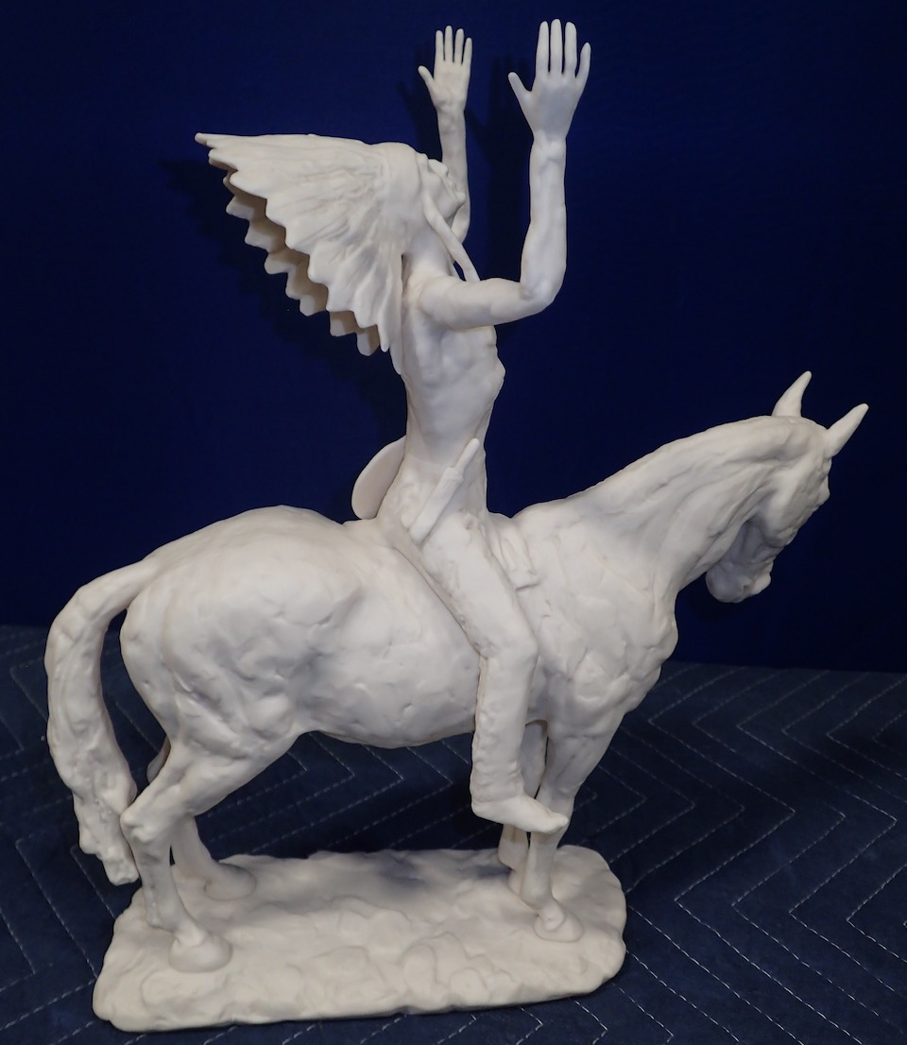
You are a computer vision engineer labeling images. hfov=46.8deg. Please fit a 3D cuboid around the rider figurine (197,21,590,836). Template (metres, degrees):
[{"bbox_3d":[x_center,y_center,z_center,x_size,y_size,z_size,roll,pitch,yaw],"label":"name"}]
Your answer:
[{"bbox_3d":[-0.020,-0.022,0.376,0.128,0.284,0.121,-1,23,-9],"label":"rider figurine"}]

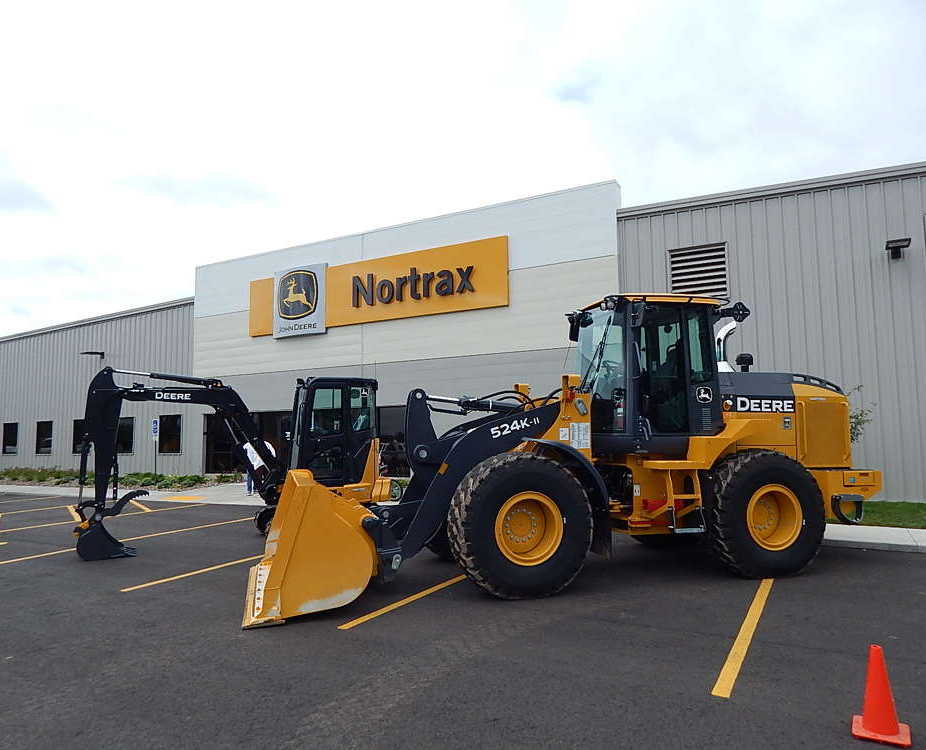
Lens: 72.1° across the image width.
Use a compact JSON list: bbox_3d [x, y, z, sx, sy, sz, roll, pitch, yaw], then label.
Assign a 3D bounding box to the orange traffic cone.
[{"bbox_3d":[2.275,1.728,3.478,0.270,0.470,0.270,-4,-5,30],"label":"orange traffic cone"}]

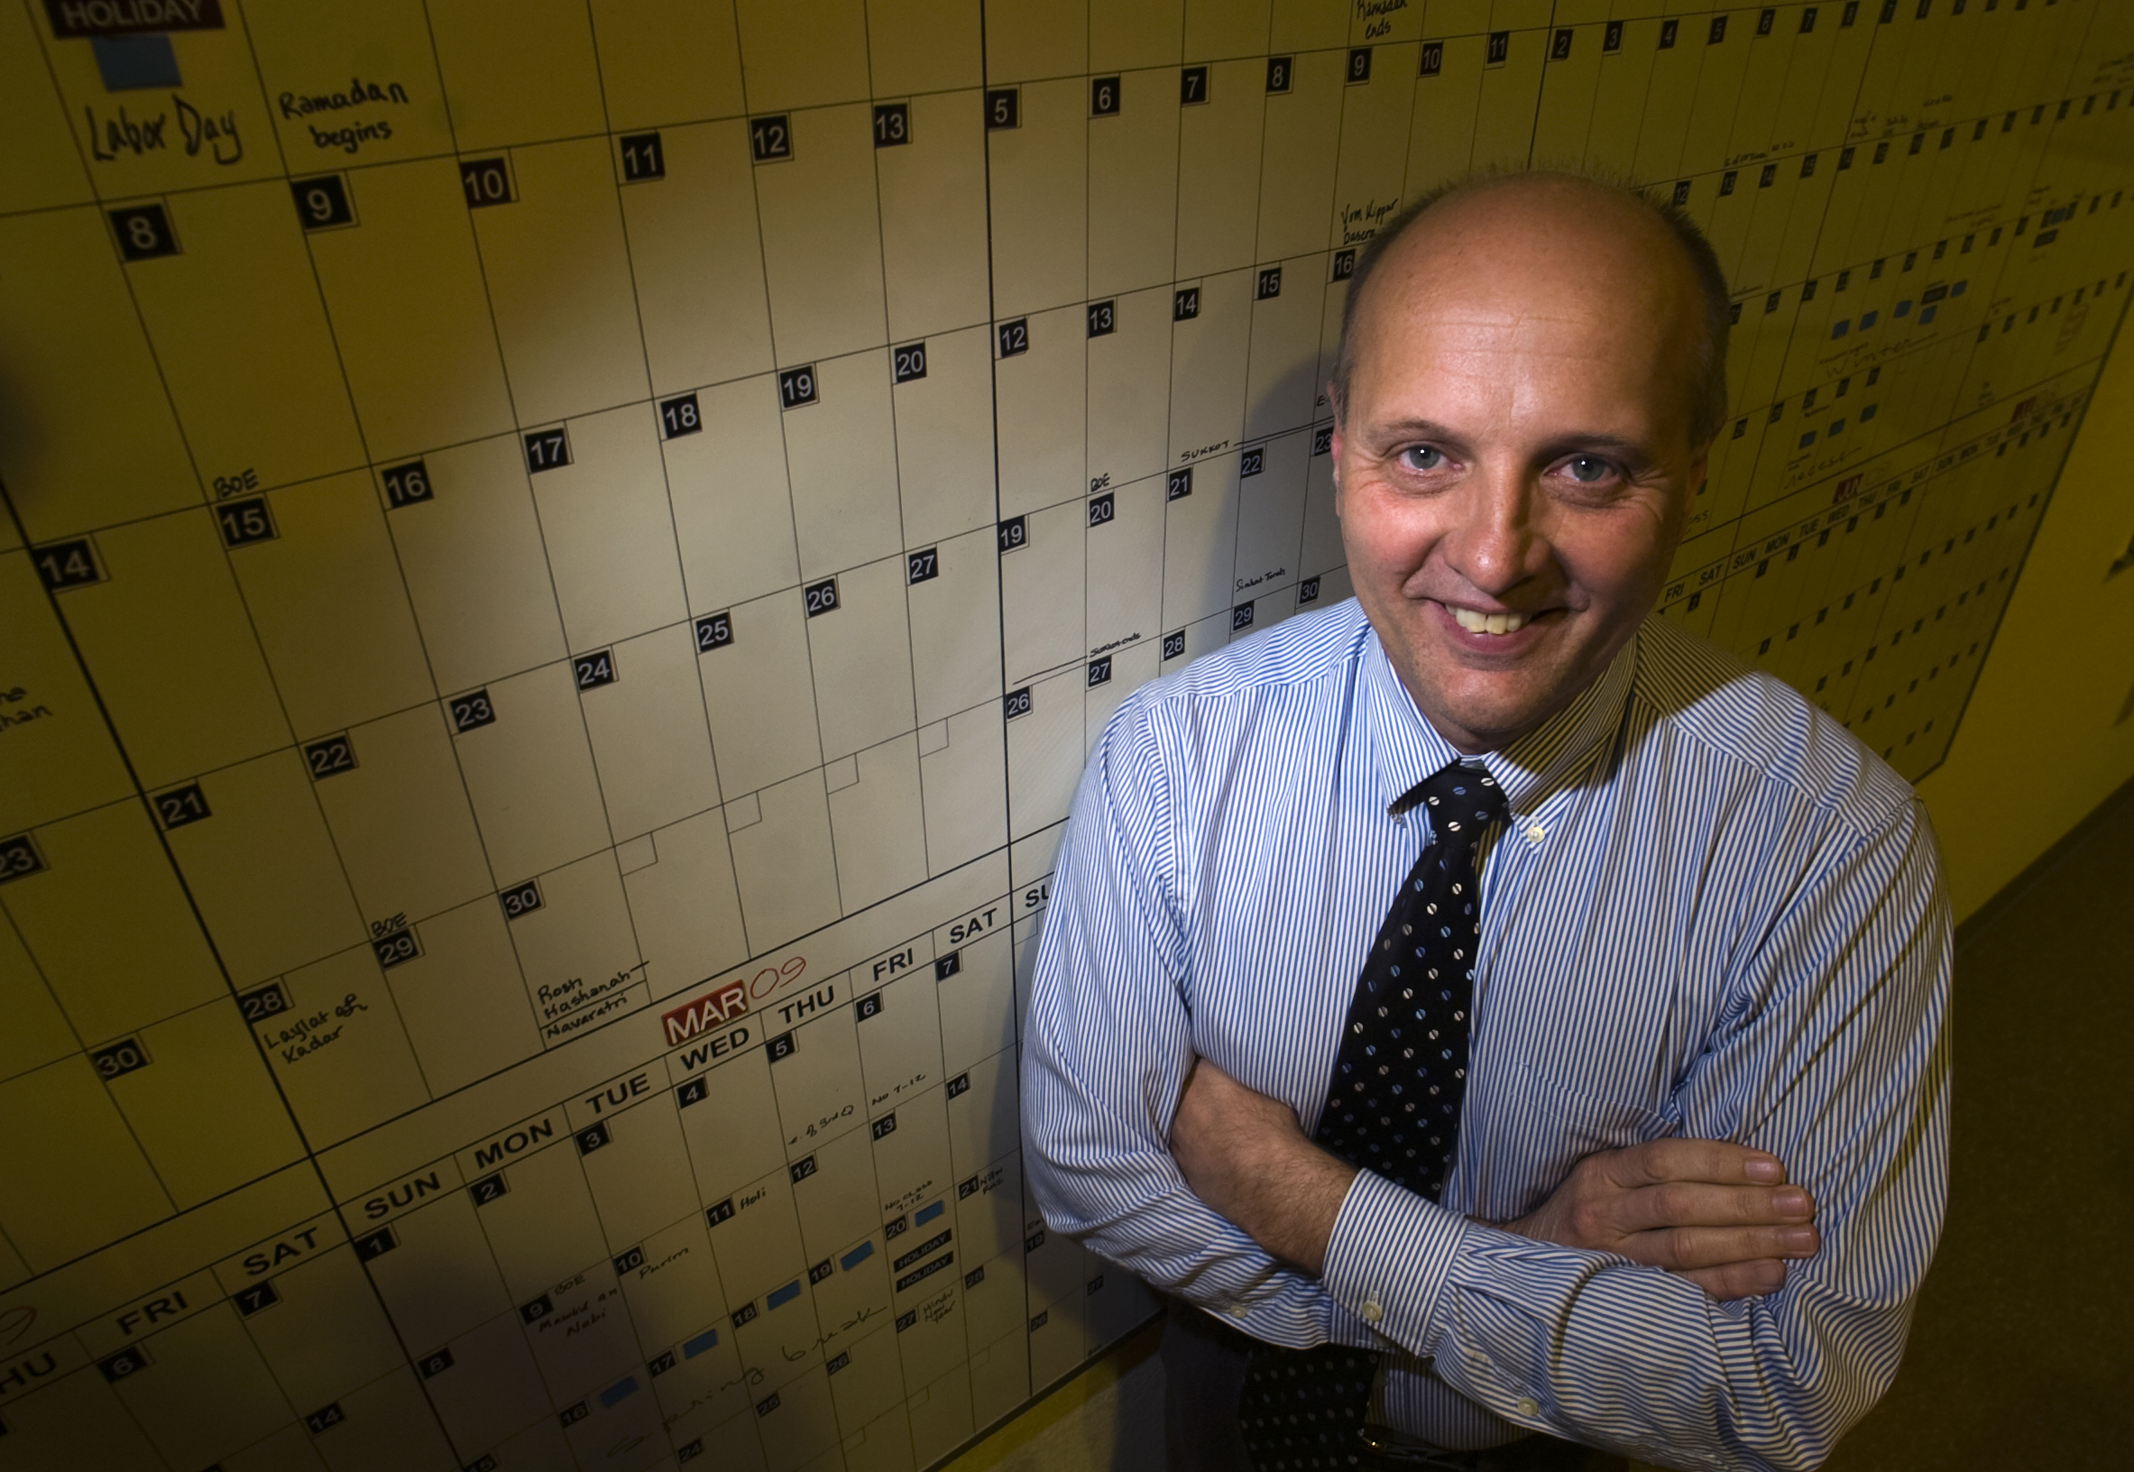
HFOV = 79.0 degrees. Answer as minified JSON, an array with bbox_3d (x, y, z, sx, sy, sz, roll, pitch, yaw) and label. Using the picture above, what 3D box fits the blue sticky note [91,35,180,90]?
[{"bbox_3d":[-0.301,-0.218,0.419,0.022,0.016,0.001,-22,39,-29],"label":"blue sticky note"}]

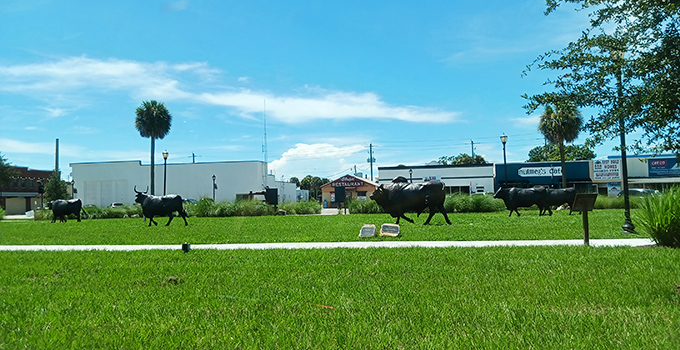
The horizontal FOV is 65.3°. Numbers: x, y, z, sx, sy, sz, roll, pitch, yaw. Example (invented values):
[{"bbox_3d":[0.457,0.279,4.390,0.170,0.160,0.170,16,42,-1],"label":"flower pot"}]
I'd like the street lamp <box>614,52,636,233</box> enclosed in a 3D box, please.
[{"bbox_3d":[7.146,-0.841,13.300,0.450,4.600,0.450,-2,-2,11],"label":"street lamp"}]

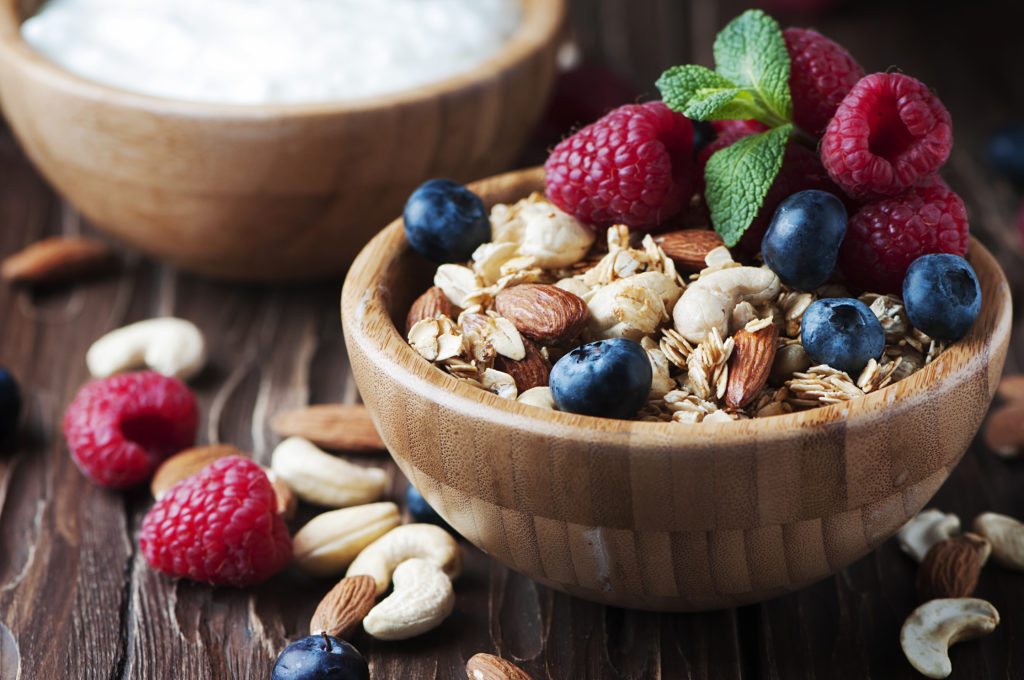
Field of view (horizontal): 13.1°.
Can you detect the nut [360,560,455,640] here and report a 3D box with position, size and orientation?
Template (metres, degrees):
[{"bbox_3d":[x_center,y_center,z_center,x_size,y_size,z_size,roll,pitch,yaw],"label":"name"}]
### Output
[{"bbox_3d":[-0.018,0.045,0.779,0.013,0.010,0.021,29,56,21],"label":"nut"}]

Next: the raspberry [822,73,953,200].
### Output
[{"bbox_3d":[0.067,-0.036,0.799,0.023,0.023,0.021,0,0,-1],"label":"raspberry"}]

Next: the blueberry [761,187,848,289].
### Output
[{"bbox_3d":[0.053,-0.018,0.799,0.015,0.018,0.015,10,25,-5],"label":"blueberry"}]

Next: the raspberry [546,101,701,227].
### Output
[{"bbox_3d":[0.020,-0.032,0.819,0.027,0.023,0.023,-12,26,-10],"label":"raspberry"}]

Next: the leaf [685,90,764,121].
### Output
[{"bbox_3d":[0.038,-0.042,0.799,0.015,0.005,0.008,3,29,-28],"label":"leaf"}]

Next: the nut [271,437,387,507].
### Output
[{"bbox_3d":[-0.034,0.024,0.818,0.023,0.011,0.013,12,27,25],"label":"nut"}]

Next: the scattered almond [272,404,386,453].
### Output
[{"bbox_3d":[-0.033,0.017,0.845,0.024,0.008,0.013,1,26,3],"label":"scattered almond"}]

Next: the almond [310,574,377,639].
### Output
[{"bbox_3d":[-0.029,0.046,0.771,0.010,0.007,0.020,10,26,21],"label":"almond"}]

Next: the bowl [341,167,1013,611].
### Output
[{"bbox_3d":[0.029,0.015,0.801,0.118,0.050,0.118,0,26,0],"label":"bowl"}]

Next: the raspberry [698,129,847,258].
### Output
[{"bbox_3d":[0.047,-0.026,0.802,0.025,0.021,0.023,0,25,0],"label":"raspberry"}]

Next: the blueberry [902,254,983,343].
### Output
[{"bbox_3d":[0.076,-0.008,0.790,0.014,0.015,0.015,0,26,0],"label":"blueberry"}]

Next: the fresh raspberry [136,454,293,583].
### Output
[{"bbox_3d":[-0.052,0.032,0.789,0.026,0.022,0.022,-14,25,0],"label":"fresh raspberry"}]

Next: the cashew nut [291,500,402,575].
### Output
[{"bbox_3d":[-0.030,0.036,0.802,0.024,0.011,0.011,-19,31,-34],"label":"cashew nut"}]

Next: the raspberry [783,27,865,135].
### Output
[{"bbox_3d":[0.053,-0.046,0.808,0.022,0.022,0.022,0,26,0],"label":"raspberry"}]

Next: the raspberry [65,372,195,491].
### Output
[{"bbox_3d":[-0.071,0.017,0.830,0.022,0.022,0.022,-20,32,-35],"label":"raspberry"}]

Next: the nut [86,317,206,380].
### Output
[{"bbox_3d":[-0.071,0.002,0.866,0.023,0.011,0.013,3,25,6],"label":"nut"}]

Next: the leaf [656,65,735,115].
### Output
[{"bbox_3d":[0.034,-0.045,0.806,0.017,0.004,0.011,18,46,9],"label":"leaf"}]

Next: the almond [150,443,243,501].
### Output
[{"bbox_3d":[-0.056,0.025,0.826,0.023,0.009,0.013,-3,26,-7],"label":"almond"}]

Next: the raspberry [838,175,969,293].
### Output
[{"bbox_3d":[0.070,-0.019,0.802,0.024,0.021,0.021,26,33,23],"label":"raspberry"}]

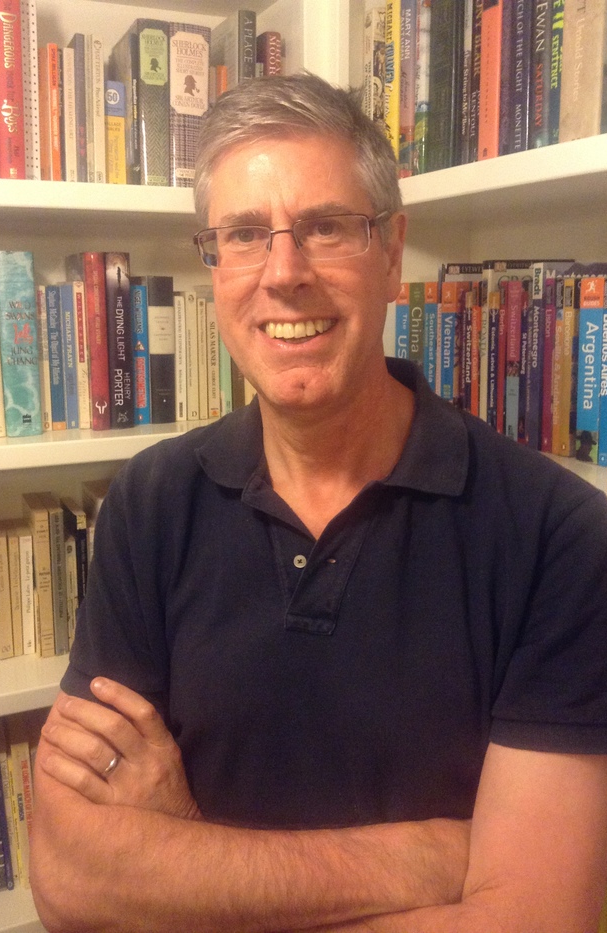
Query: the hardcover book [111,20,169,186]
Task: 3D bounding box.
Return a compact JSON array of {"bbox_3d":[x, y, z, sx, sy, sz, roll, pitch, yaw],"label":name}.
[{"bbox_3d":[-0.233,-0.502,1.280,0.042,0.223,0.150,-5,12,-25],"label":"hardcover book"}]

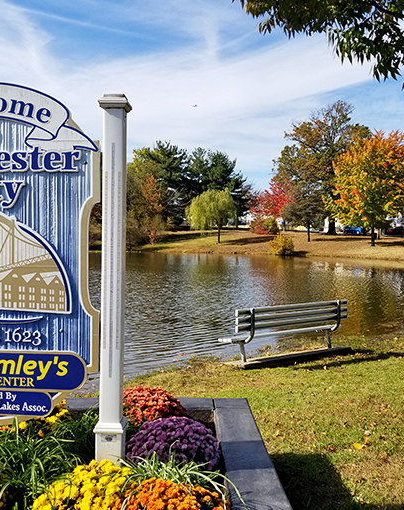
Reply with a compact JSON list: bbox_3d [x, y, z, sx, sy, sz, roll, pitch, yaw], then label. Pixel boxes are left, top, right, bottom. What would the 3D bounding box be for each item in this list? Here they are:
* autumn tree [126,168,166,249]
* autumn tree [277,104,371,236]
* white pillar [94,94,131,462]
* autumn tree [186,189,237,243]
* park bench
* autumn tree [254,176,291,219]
[{"bbox_3d":[-8.444,-6.755,75.000,6.462,11.895,6.462,0,2,0],"label":"autumn tree"},{"bbox_3d":[18.175,-13.326,78.000,15.120,20.542,14.364,0,2,0],"label":"autumn tree"},{"bbox_3d":[-0.587,0.202,3.330,0.190,2.470,0.190,0,2,5],"label":"white pillar"},{"bbox_3d":[1.508,-5.880,77.000,7.689,8.293,7.689,0,2,0],"label":"autumn tree"},{"bbox_3d":[1.402,1.226,8.499,2.372,0.870,0.540,-1,3,-32],"label":"park bench"},{"bbox_3d":[11.619,-8.672,86.000,6.904,9.767,6.904,0,2,0],"label":"autumn tree"}]

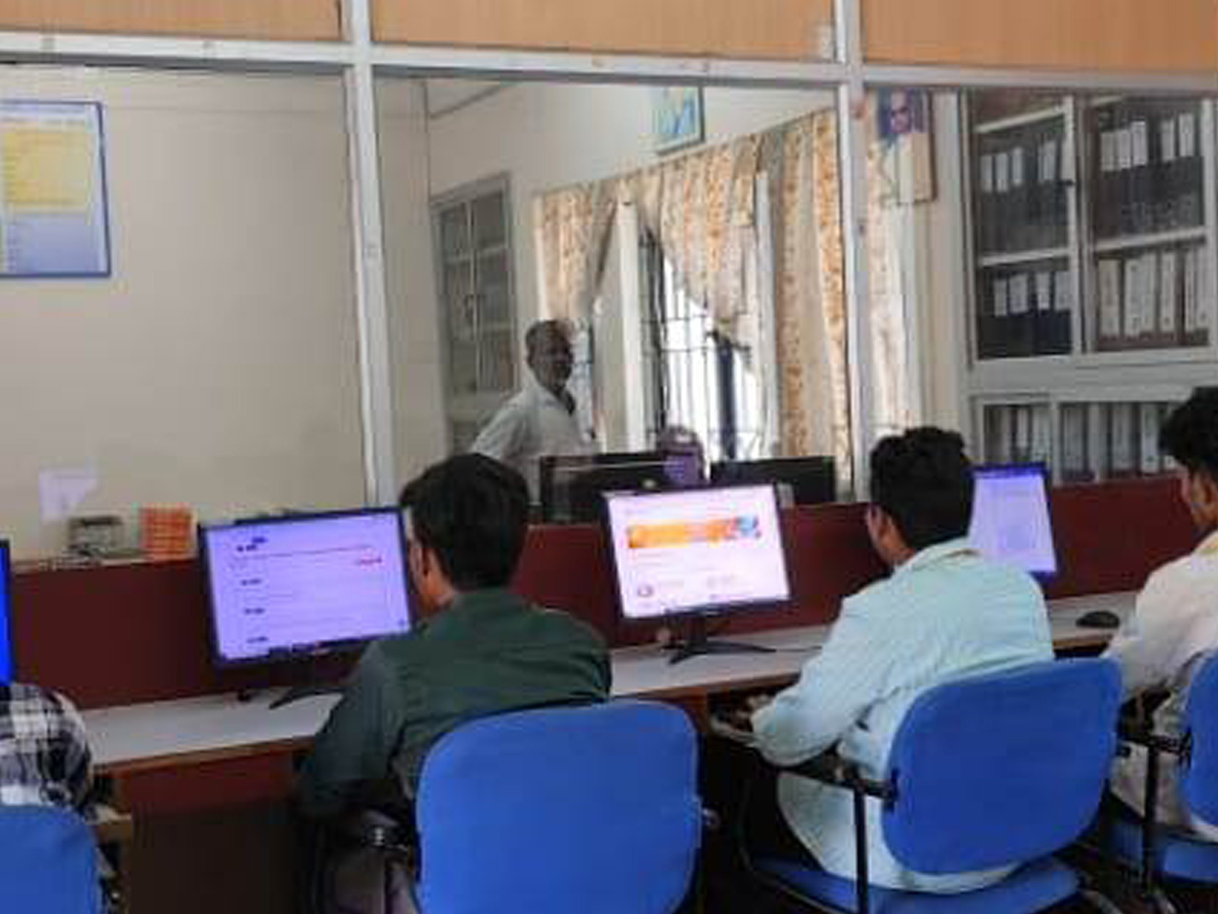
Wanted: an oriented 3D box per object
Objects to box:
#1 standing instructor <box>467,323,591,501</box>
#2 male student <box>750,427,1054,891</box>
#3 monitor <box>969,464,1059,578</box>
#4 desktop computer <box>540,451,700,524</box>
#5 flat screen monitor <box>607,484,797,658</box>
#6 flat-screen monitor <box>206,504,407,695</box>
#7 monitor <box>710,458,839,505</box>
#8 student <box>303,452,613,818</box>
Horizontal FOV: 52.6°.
[{"bbox_3d":[-0.284,0.275,4.800,0.340,1.630,0.480,1,5,41],"label":"standing instructor"},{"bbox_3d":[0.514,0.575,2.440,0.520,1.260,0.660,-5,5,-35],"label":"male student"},{"bbox_3d":[0.850,0.211,2.930,0.440,0.385,0.190,-4,4,-23],"label":"monitor"},{"bbox_3d":[0.032,0.197,3.550,0.460,0.410,0.190,-3,4,-3],"label":"desktop computer"},{"bbox_3d":[0.206,0.255,2.731,0.440,0.385,0.190,-4,4,-25],"label":"flat screen monitor"},{"bbox_3d":[-0.613,0.308,2.509,0.430,0.390,0.190,-5,5,-35],"label":"flat-screen monitor"},{"bbox_3d":[0.504,0.184,3.780,0.400,0.360,0.190,-3,4,-5],"label":"monitor"},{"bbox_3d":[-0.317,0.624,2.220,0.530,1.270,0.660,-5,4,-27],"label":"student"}]

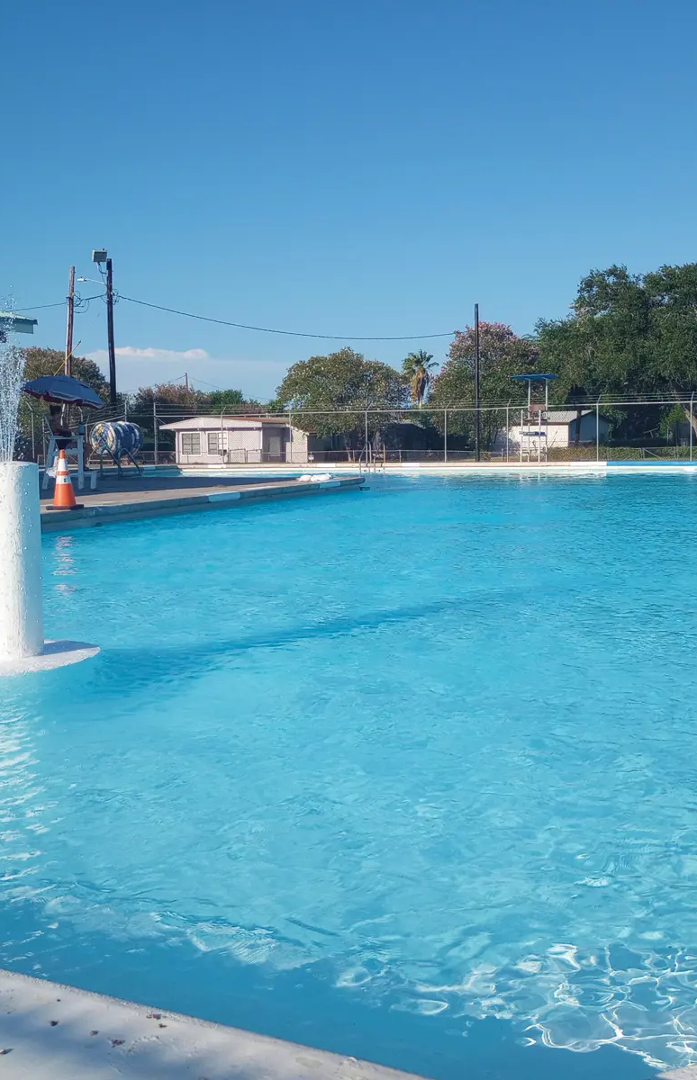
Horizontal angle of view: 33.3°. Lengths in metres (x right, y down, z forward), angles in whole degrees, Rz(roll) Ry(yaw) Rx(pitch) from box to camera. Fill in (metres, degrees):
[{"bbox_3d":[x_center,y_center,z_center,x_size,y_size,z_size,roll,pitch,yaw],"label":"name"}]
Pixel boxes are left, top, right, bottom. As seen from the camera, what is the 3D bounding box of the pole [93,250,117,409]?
[{"bbox_3d":[-9.447,-6.998,45.503,0.750,8.492,0.500,-2,5,-11],"label":"pole"}]

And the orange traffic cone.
[{"bbox_3d":[-3.426,-0.726,14.050,0.350,0.710,0.350,0,5,9],"label":"orange traffic cone"}]

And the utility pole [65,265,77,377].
[{"bbox_3d":[-12.930,-7.992,54.002,0.320,9.355,0.320,2,4,-14],"label":"utility pole"}]

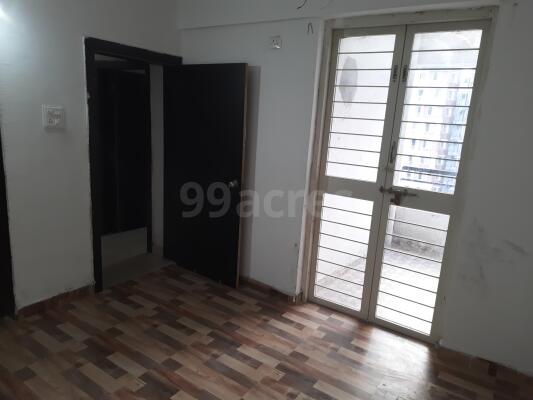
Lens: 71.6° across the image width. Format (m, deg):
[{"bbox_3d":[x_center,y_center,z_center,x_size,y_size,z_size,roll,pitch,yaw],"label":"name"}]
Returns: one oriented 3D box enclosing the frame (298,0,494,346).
[{"bbox_3d":[0.878,-0.150,2.831,1.162,2.316,0.110,11,14,31],"label":"frame"}]

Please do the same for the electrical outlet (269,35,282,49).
[{"bbox_3d":[0.074,-1.304,3.058,0.108,0.095,0.022,11,14,31],"label":"electrical outlet"}]

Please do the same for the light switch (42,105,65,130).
[{"bbox_3d":[-1.550,-0.607,2.699,0.038,0.152,0.140,11,14,31],"label":"light switch"}]

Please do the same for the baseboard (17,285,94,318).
[{"bbox_3d":[-1.664,0.816,2.985,0.018,0.080,0.612,11,14,31],"label":"baseboard"}]

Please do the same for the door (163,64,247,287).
[{"bbox_3d":[-0.604,-0.227,3.515,0.926,2.010,0.040,11,14,31],"label":"door"}]

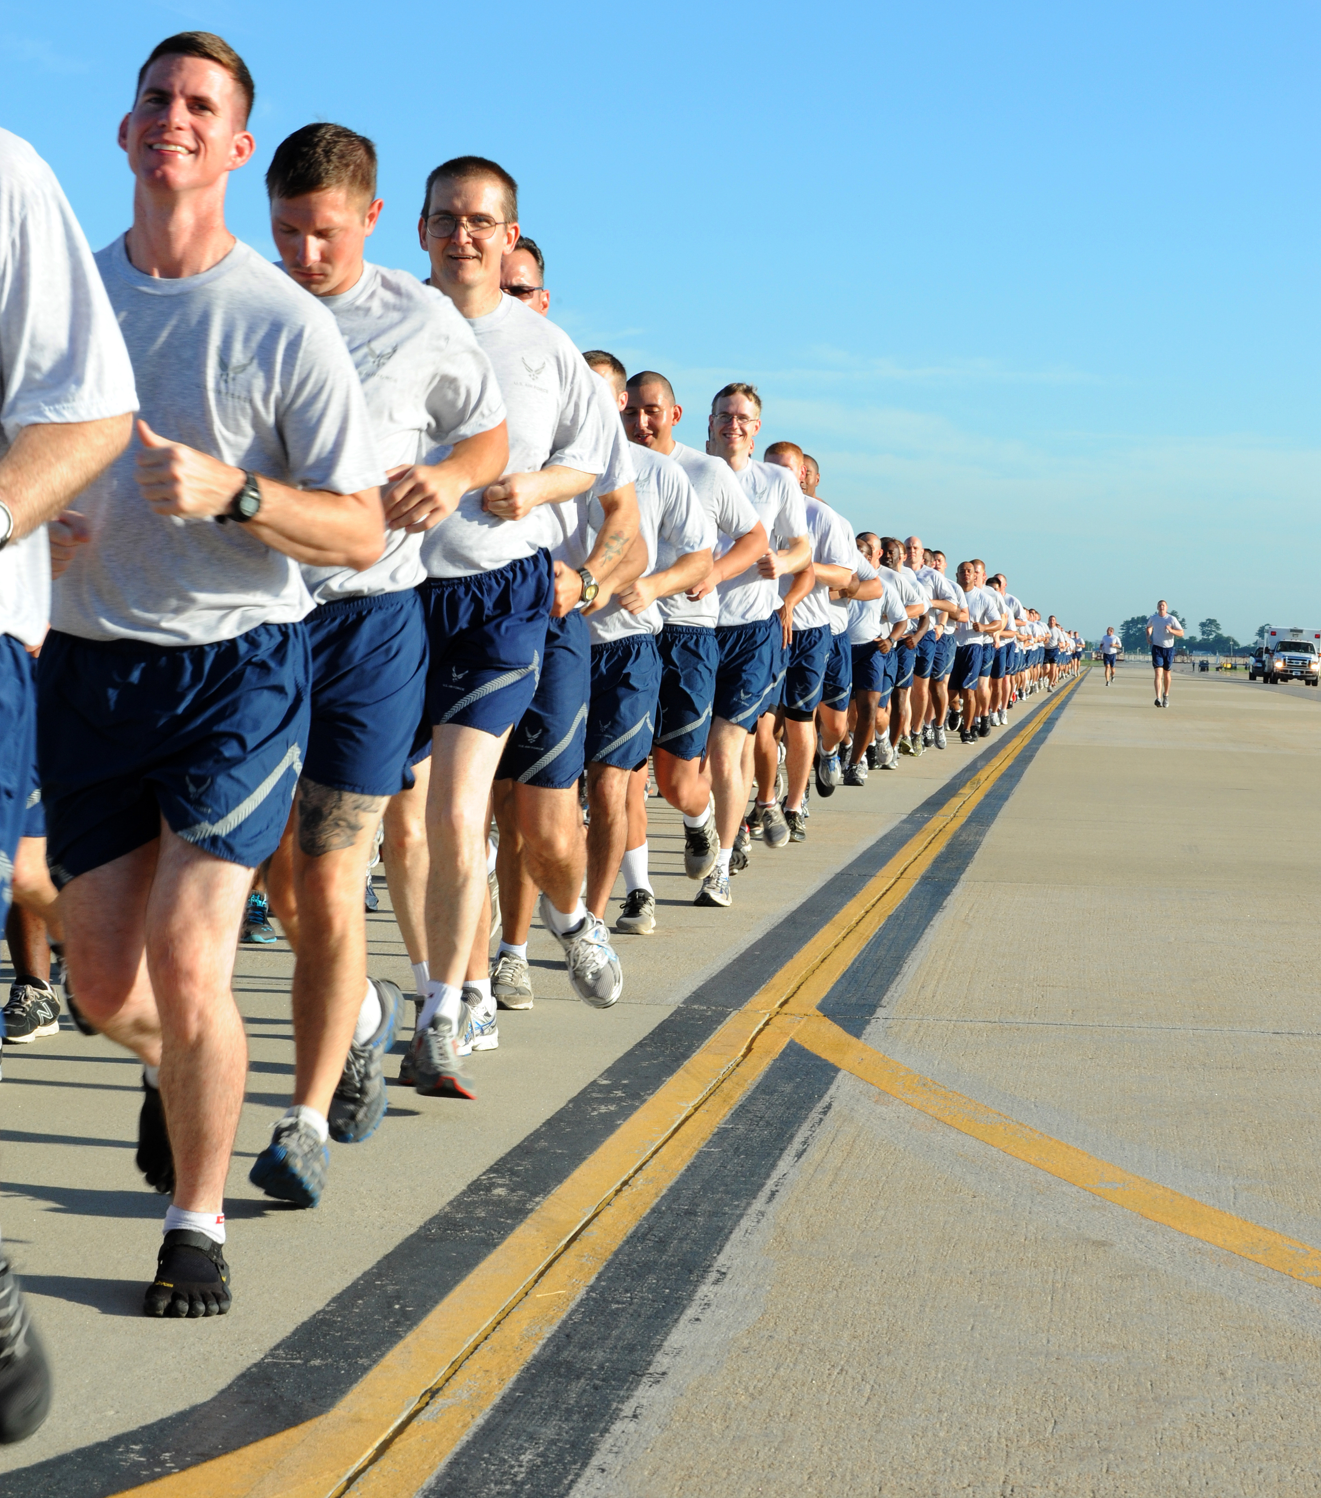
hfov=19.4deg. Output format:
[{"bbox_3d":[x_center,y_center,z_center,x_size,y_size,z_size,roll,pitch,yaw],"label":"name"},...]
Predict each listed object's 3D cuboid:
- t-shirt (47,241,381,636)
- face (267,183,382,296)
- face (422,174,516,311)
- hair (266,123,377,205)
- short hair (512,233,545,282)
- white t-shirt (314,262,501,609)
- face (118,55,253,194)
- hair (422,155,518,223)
[{"bbox_3d":[-0.648,-0.417,5.230,0.510,0.560,0.310,2,2,12],"label":"t-shirt"},{"bbox_3d":[-0.531,-0.806,6.100,0.165,0.185,0.145,1,19,9],"label":"face"},{"bbox_3d":[-0.355,-0.950,7.150,0.175,0.230,0.170,1,1,2],"label":"face"},{"bbox_3d":[-0.525,-0.898,5.980,0.170,0.150,0.200,2,14,14],"label":"hair"},{"bbox_3d":[-0.337,-1.075,8.500,0.160,0.140,0.190,2,2,10],"label":"short hair"},{"bbox_3d":[-0.529,-0.514,6.220,0.510,0.560,0.310,2,2,10],"label":"white t-shirt"},{"bbox_3d":[-0.643,-0.849,5.230,0.185,0.195,0.150,8,-6,6],"label":"face"},{"bbox_3d":[-0.341,-0.989,6.900,0.170,0.155,0.200,1,2,1],"label":"hair"}]

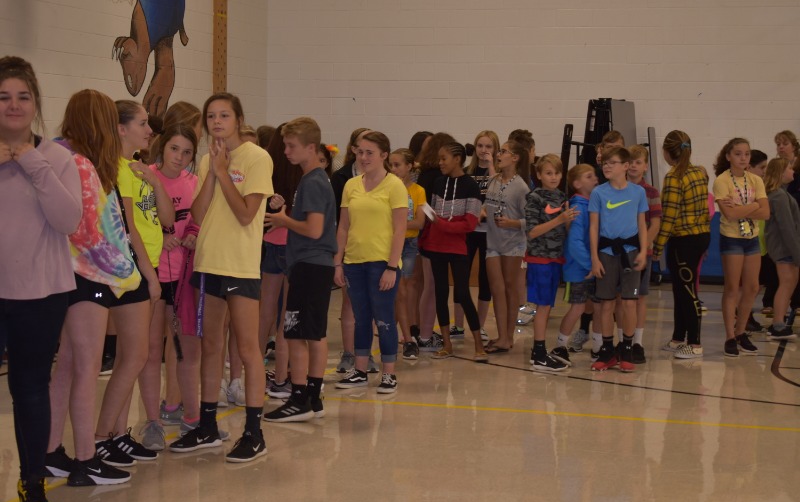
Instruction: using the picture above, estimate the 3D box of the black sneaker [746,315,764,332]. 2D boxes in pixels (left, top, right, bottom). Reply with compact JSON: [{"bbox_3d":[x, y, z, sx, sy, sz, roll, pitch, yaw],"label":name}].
[{"bbox_3d":[2.870,0.603,12.553,0.250,0.100,0.090,1,4,2],"label":"black sneaker"}]

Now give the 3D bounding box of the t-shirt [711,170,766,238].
[{"bbox_3d":[2.484,-0.334,11.223,0.390,0.500,0.230,0,4,-11],"label":"t-shirt"}]

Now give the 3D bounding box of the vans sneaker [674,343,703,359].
[{"bbox_3d":[2.031,0.704,10.755,0.250,0.085,0.092,-1,4,-31],"label":"vans sneaker"}]

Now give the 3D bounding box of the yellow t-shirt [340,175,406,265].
[{"bbox_3d":[-0.151,-0.192,9.077,0.410,0.560,0.250,3,4,23],"label":"yellow t-shirt"}]

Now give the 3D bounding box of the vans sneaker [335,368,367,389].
[{"bbox_3d":[-0.286,0.761,9.157,0.095,0.098,0.262,5,5,44],"label":"vans sneaker"}]

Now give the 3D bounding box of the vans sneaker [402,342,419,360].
[{"bbox_3d":[0.073,0.677,10.482,0.095,0.105,0.250,0,4,-10],"label":"vans sneaker"}]

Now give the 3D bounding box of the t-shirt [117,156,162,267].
[{"bbox_3d":[-1.211,-0.177,6.955,0.250,0.520,0.370,2,4,18],"label":"t-shirt"}]

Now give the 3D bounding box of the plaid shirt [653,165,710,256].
[{"bbox_3d":[1.983,-0.285,10.803,0.320,0.640,0.400,4,5,38],"label":"plaid shirt"}]

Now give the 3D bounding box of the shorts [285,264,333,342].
[{"bbox_3d":[-0.474,0.249,8.035,0.265,0.450,0.340,0,4,-10],"label":"shorts"}]

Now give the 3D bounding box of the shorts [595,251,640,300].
[{"bbox_3d":[1.442,0.139,10.120,0.305,0.360,0.225,1,4,6],"label":"shorts"}]

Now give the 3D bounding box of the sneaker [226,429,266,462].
[{"bbox_3d":[-0.701,0.888,7.004,0.100,0.115,0.265,3,4,31],"label":"sneaker"}]

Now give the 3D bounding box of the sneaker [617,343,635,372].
[{"bbox_3d":[1.501,0.711,10.089,0.100,0.140,0.258,2,4,9],"label":"sneaker"}]

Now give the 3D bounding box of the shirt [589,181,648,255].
[{"bbox_3d":[1.441,-0.214,10.090,0.400,0.475,0.225,1,4,7],"label":"shirt"}]

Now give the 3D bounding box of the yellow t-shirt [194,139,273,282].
[{"bbox_3d":[-0.764,-0.187,7.084,0.400,0.630,0.280,3,4,27],"label":"yellow t-shirt"}]

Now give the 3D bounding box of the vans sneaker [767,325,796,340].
[{"bbox_3d":[3.002,0.638,12.065,0.243,0.098,0.090,2,4,12],"label":"vans sneaker"}]

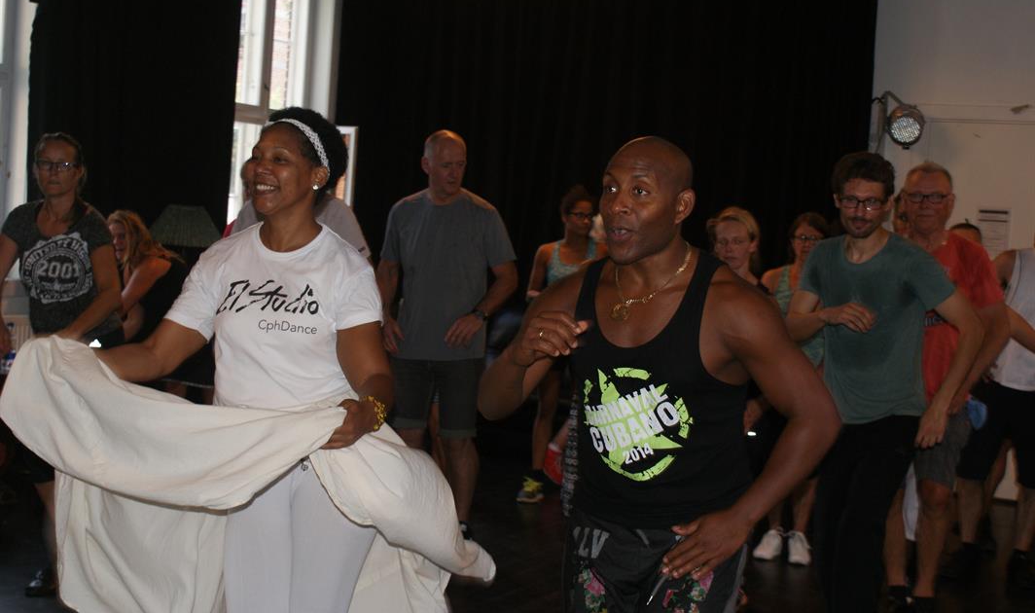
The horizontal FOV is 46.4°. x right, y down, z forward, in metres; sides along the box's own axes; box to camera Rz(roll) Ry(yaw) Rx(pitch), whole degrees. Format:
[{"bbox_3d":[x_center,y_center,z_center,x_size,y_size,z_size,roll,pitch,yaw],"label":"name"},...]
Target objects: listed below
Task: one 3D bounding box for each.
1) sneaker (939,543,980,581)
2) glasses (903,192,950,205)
[{"bbox_3d":[1.938,1.128,5.300,0.110,0.120,0.290,5,3,33],"label":"sneaker"},{"bbox_3d":[1.470,-0.389,4.340,0.145,0.045,0.140,5,6,24],"label":"glasses"}]

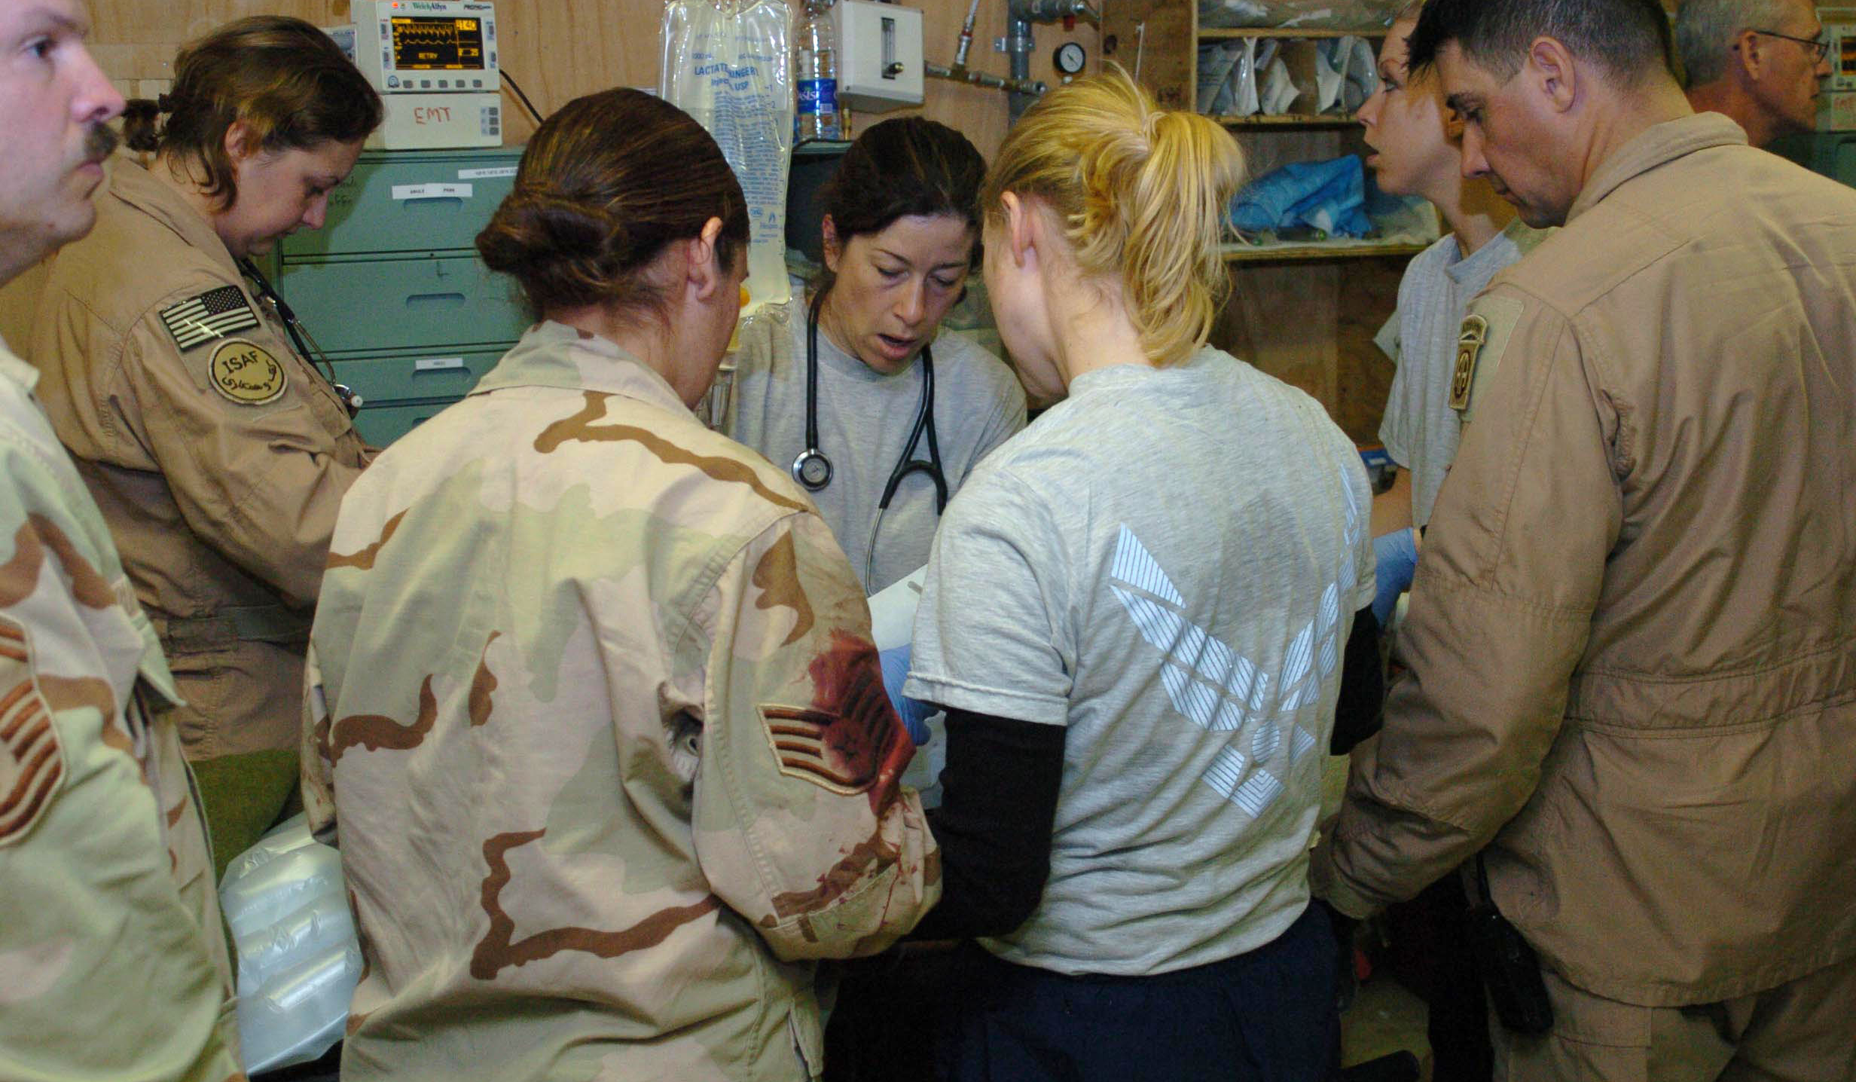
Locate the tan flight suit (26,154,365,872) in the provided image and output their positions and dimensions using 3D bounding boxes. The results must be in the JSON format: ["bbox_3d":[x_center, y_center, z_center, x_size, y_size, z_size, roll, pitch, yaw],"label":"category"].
[{"bbox_3d":[-0.798,0.250,2.909,0.500,1.430,0.480,-5,12,-19],"label":"tan flight suit"}]

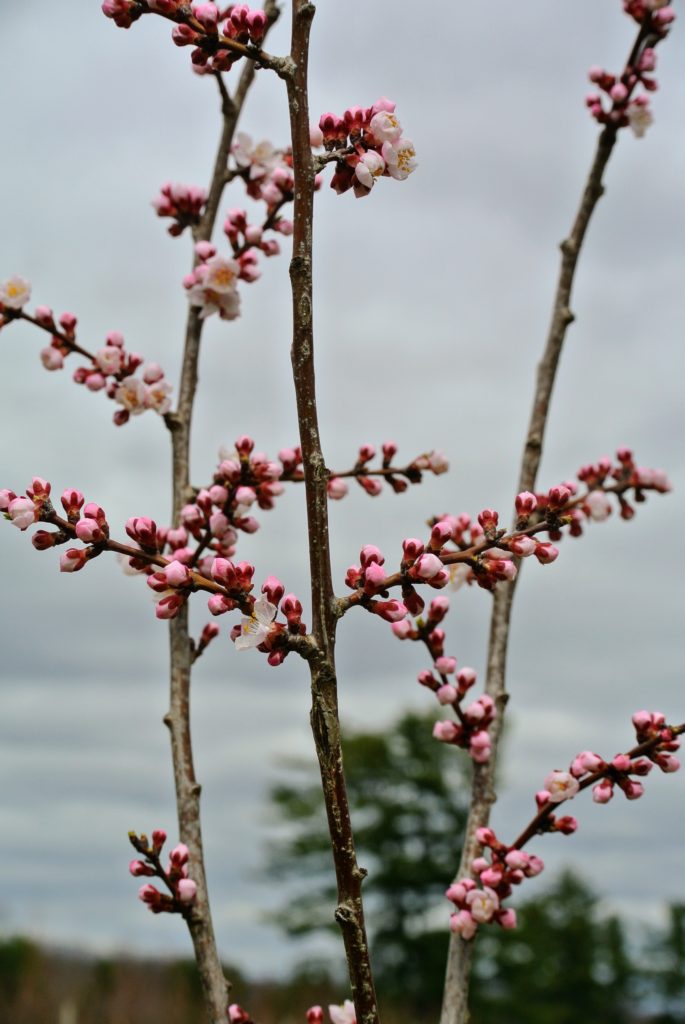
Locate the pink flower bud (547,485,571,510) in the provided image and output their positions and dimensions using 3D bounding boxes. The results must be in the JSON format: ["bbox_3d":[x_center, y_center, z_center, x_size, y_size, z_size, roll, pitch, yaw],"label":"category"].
[{"bbox_3d":[0.102,-0.007,1.350,0.011,0.012,0.011,12,18,0],"label":"pink flower bud"}]

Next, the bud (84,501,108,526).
[{"bbox_3d":[-0.108,0.002,1.240,0.009,0.012,0.009,-28,6,0],"label":"bud"}]

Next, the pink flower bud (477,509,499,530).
[{"bbox_3d":[0.062,0.003,1.220,0.009,0.009,0.009,-2,9,0],"label":"pink flower bud"}]

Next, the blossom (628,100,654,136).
[{"bbox_3d":[0.168,-0.222,1.600,0.015,0.020,0.014,4,-10,-21],"label":"blossom"}]

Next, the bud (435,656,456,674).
[{"bbox_3d":[0.051,0.077,1.420,0.009,0.009,0.011,0,9,-39],"label":"bud"}]

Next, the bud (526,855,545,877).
[{"bbox_3d":[0.081,0.149,1.200,0.009,0.009,0.009,20,0,34],"label":"bud"}]

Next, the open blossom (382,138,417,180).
[{"bbox_3d":[0.024,-0.147,1.190,0.015,0.017,0.011,7,2,-34],"label":"open blossom"}]

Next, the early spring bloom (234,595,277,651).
[{"bbox_3d":[-0.035,0.044,1.135,0.014,0.021,0.021,18,-17,-25],"label":"early spring bloom"}]

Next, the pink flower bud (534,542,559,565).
[{"bbox_3d":[0.087,0.018,1.210,0.011,0.009,0.009,22,0,21],"label":"pink flower bud"}]

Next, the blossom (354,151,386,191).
[{"bbox_3d":[0.012,-0.150,1.250,0.014,0.016,0.014,7,30,-36],"label":"blossom"}]

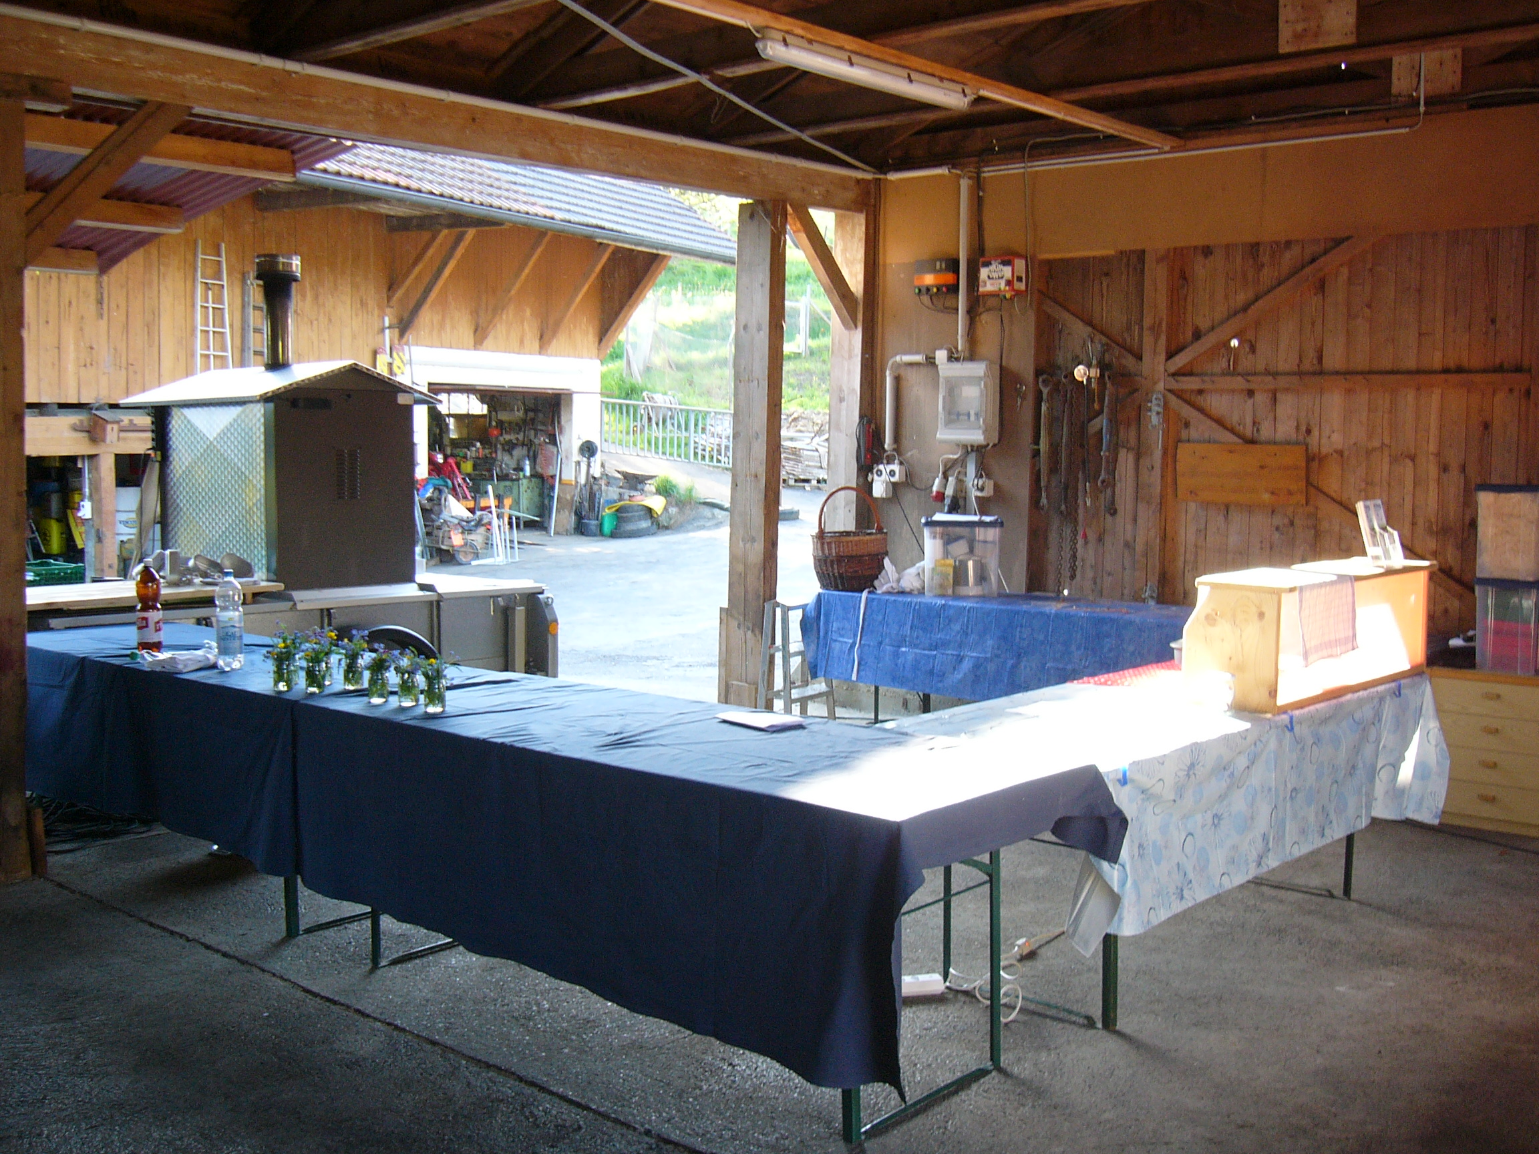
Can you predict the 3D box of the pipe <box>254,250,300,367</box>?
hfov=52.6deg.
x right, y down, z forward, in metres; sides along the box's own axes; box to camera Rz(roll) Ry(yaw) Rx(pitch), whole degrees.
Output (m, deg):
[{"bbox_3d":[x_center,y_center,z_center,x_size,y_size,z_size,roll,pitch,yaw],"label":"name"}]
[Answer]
[{"bbox_3d":[-2.465,-1.332,7.800,0.225,0.580,0.225,5,7,42],"label":"pipe"}]

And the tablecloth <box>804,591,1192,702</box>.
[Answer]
[{"bbox_3d":[1.431,0.528,8.616,2.260,0.785,0.840,5,5,39],"label":"tablecloth"}]

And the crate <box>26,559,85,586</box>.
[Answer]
[{"bbox_3d":[-7.730,-0.033,16.800,0.400,0.300,0.600,4,6,29],"label":"crate"}]

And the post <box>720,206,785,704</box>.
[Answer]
[{"bbox_3d":[-0.114,-0.634,9.005,0.320,2.980,0.170,5,5,39],"label":"post"}]

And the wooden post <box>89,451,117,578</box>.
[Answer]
[{"bbox_3d":[-7.470,-0.603,17.392,0.210,1.620,0.210,4,6,29],"label":"wooden post"}]

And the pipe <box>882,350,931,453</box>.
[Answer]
[{"bbox_3d":[0.837,-1.058,9.527,0.330,0.590,0.060,5,5,39],"label":"pipe"}]

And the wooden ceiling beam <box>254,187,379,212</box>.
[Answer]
[{"bbox_3d":[-5.403,-4.514,18.506,1.960,0.220,0.180,4,6,29],"label":"wooden ceiling beam"}]

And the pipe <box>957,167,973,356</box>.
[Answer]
[{"bbox_3d":[1.147,-1.847,9.226,0.048,1.060,0.050,5,5,39],"label":"pipe"}]

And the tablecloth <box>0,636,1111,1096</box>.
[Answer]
[{"bbox_3d":[-1.144,0.737,4.970,4.369,0.798,0.820,5,7,39],"label":"tablecloth"}]

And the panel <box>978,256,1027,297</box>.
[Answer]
[{"bbox_3d":[1.341,-1.744,9.031,0.240,0.220,0.140,5,5,39],"label":"panel"}]

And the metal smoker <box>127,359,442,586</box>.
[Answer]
[{"bbox_3d":[-2.620,-0.555,8.310,1.350,1.140,1.060,5,5,39],"label":"metal smoker"}]

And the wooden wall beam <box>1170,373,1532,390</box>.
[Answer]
[{"bbox_3d":[2.945,-1.016,8.056,1.870,0.080,0.040,5,5,39],"label":"wooden wall beam"}]

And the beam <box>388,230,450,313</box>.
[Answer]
[{"bbox_3d":[-4.720,-4.123,20.956,1.334,0.140,0.130,-47,-17,24],"label":"beam"}]

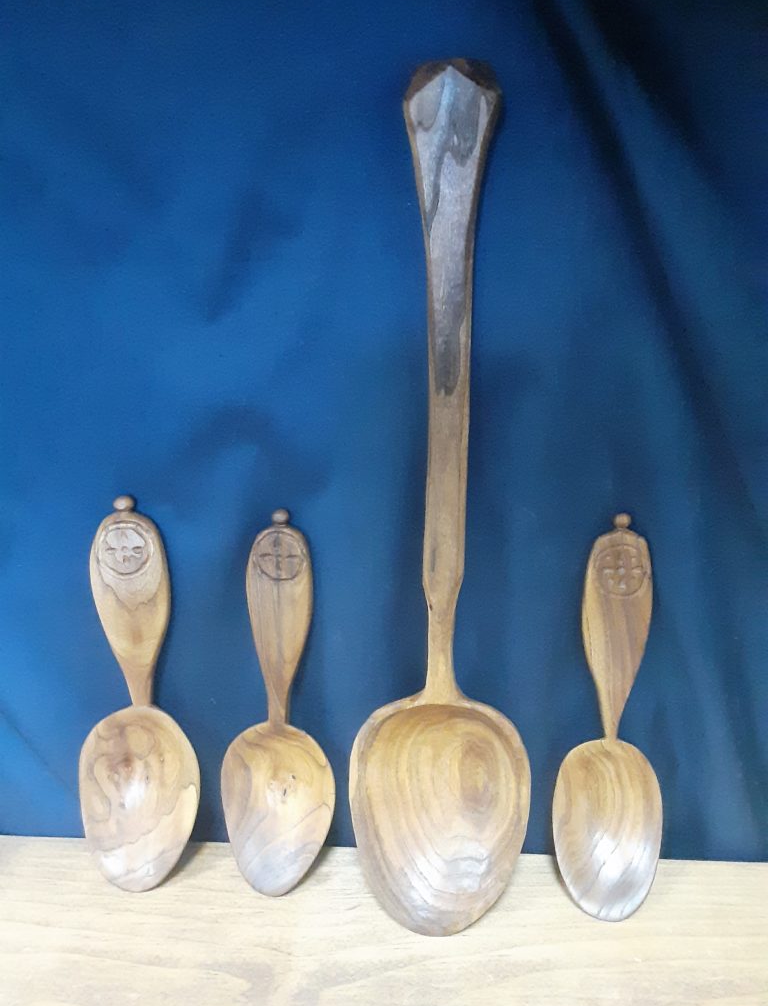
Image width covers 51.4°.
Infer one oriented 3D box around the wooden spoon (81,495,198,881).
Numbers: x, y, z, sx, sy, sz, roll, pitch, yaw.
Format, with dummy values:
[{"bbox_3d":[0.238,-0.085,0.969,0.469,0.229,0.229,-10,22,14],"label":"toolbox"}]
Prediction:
[{"bbox_3d":[-0.112,0.084,0.372,0.054,0.174,0.026,-5,-7,2],"label":"wooden spoon"}]

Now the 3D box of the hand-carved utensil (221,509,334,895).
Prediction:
[{"bbox_3d":[-0.047,0.088,0.370,0.051,0.169,0.025,0,-7,2],"label":"hand-carved utensil"}]

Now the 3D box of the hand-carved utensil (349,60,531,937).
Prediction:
[{"bbox_3d":[0.026,-0.007,0.354,0.074,0.366,0.050,1,-3,2],"label":"hand-carved utensil"}]

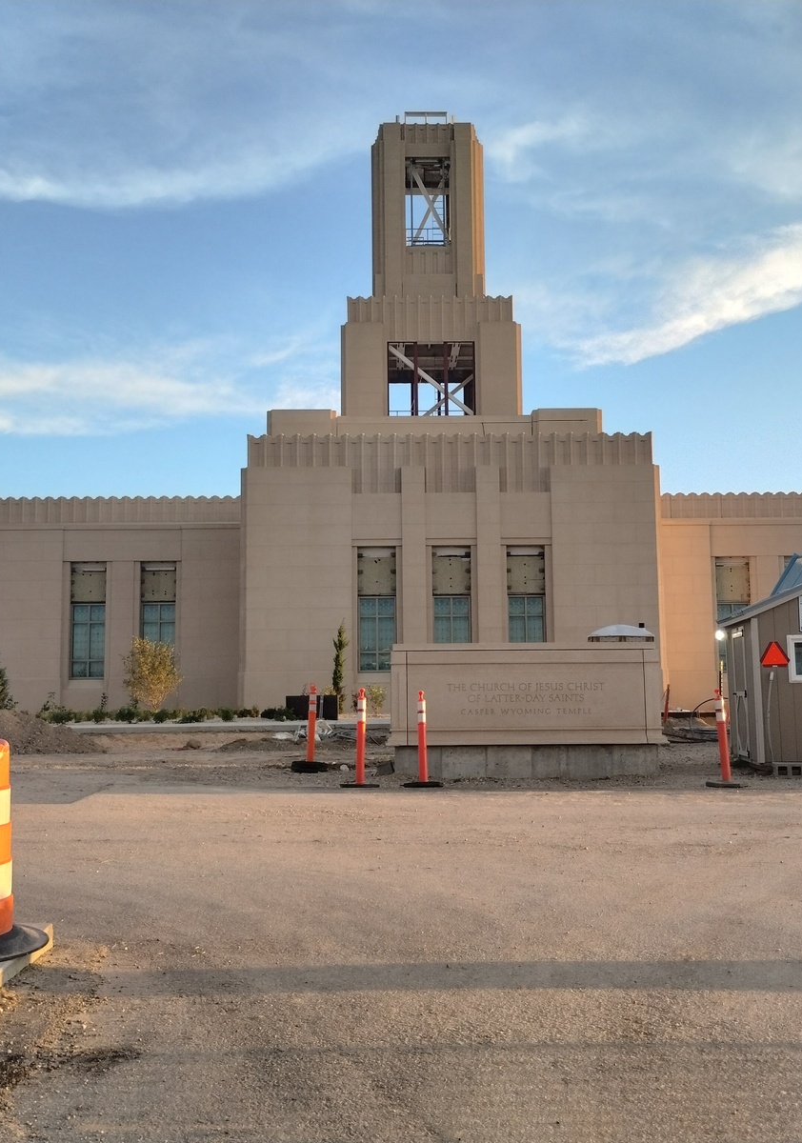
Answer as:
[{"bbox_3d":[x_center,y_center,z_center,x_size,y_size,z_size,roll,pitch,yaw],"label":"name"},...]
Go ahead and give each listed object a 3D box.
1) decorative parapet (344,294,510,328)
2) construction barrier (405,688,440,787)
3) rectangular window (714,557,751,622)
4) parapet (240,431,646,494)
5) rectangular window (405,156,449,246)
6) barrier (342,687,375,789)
[{"bbox_3d":[1.277,-10.838,56.071,7.186,1.515,6.500,0,-6,0],"label":"decorative parapet"},{"bbox_3d":[0.241,1.838,13.529,0.418,1.049,0.420,-1,-6,0],"label":"construction barrier"},{"bbox_3d":[12.631,1.680,46.999,1.355,4.476,0.300,0,-6,0],"label":"rectangular window"},{"bbox_3d":[1.443,-3.175,36.642,11.933,1.839,0.500,-1,-6,0],"label":"parapet"},{"bbox_3d":[1.127,-15.497,51.680,1.876,3.912,0.350,-1,-6,0],"label":"rectangular window"},{"bbox_3d":[-0.458,1.938,14.380,0.410,1.141,0.410,0,-6,0],"label":"barrier"}]

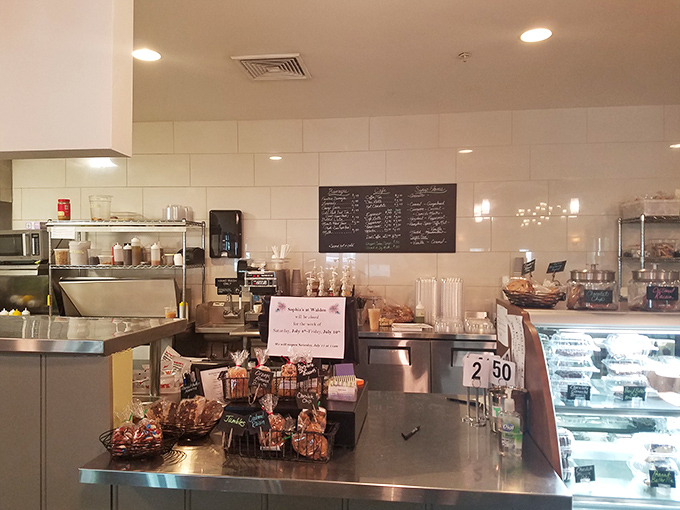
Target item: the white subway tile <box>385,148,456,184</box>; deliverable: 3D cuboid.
[{"bbox_3d":[0.724,-0.786,4.491,0.606,0.303,0.010,0,1,7],"label":"white subway tile"}]

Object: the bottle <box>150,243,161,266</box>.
[{"bbox_3d":[-1.581,-0.004,4.380,0.077,0.200,0.077,0,1,7],"label":"bottle"}]

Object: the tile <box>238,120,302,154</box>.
[{"bbox_3d":[-0.635,-1.082,4.675,0.609,0.305,0.010,0,0,7],"label":"tile"}]

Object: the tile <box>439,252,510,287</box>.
[{"bbox_3d":[1.155,0.125,4.408,0.605,0.302,0.010,0,0,7],"label":"tile"}]

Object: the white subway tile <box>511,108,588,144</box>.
[{"bbox_3d":[1.789,-1.094,4.362,0.606,0.303,0.010,0,1,7],"label":"white subway tile"}]

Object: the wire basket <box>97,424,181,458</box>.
[{"bbox_3d":[-0.597,0.560,1.530,0.245,0.060,0.215,0,0,7],"label":"wire basket"}]

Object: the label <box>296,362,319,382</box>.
[{"bbox_3d":[-0.114,0.410,1.790,0.076,0.058,0.005,-9,-3,9],"label":"label"}]

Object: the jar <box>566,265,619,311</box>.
[{"bbox_3d":[0.934,0.120,1.890,0.170,0.166,0.170,0,-1,14],"label":"jar"}]

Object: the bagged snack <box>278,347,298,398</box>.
[{"bbox_3d":[-0.172,0.394,1.720,0.066,0.167,0.048,0,0,7],"label":"bagged snack"}]

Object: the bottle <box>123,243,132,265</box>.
[{"bbox_3d":[-1.852,-0.009,4.450,0.070,0.185,0.070,0,0,7],"label":"bottle"}]

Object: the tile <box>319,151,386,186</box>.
[{"bbox_3d":[0.111,-0.766,4.545,0.605,0.302,0.010,0,0,7],"label":"tile"}]

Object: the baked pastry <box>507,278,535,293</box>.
[{"bbox_3d":[0.675,0.118,1.910,0.100,0.060,0.085,0,-1,18],"label":"baked pastry"}]

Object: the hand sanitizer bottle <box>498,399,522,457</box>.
[{"bbox_3d":[0.471,0.463,1.410,0.067,0.175,0.043,0,-1,19],"label":"hand sanitizer bottle"}]

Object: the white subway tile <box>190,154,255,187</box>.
[{"bbox_3d":[-1.086,-0.783,4.729,0.609,0.305,0.010,0,0,7],"label":"white subway tile"}]

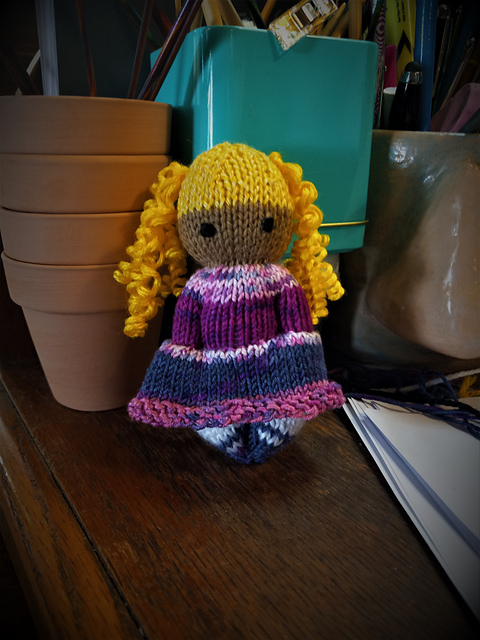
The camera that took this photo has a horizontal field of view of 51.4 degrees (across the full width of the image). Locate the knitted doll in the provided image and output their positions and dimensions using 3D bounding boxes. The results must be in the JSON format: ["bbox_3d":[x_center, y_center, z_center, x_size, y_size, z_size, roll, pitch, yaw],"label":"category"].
[{"bbox_3d":[-0.004,-0.007,0.212,0.097,0.135,0.062,-3,9,0],"label":"knitted doll"}]

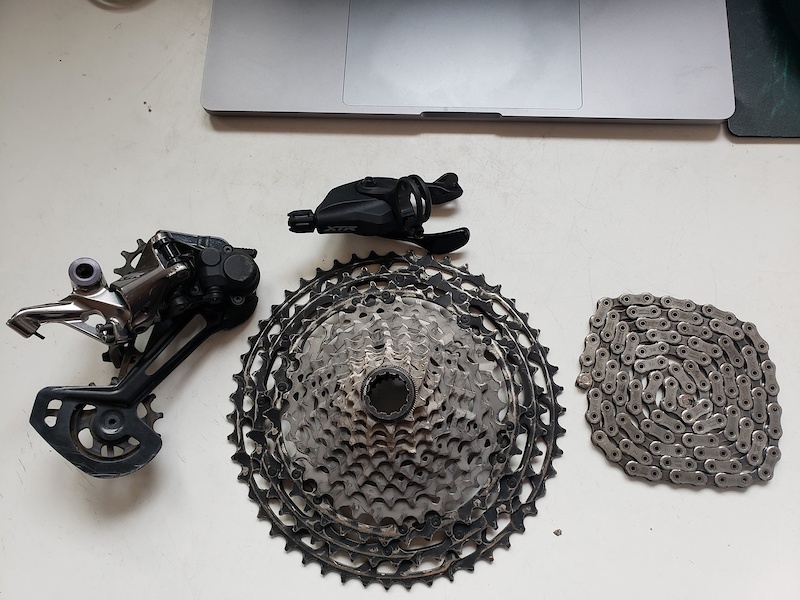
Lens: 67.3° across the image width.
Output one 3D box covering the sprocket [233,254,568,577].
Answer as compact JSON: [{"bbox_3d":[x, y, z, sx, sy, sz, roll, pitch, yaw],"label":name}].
[{"bbox_3d":[-0.004,0.062,0.352,0.209,0.043,0.209,-1,76,2],"label":"sprocket"}]

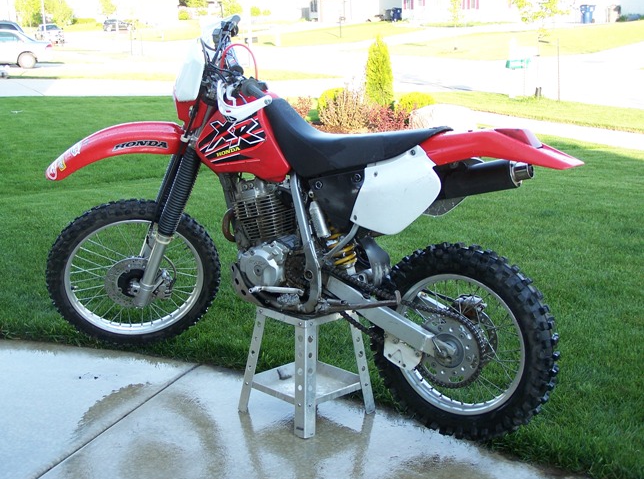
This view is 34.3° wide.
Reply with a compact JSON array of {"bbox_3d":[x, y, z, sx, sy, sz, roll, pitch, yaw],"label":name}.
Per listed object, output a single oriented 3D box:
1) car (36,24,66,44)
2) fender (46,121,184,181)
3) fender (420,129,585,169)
[{"bbox_3d":[-24.108,-18.015,92.000,1.950,1.800,4.900,-6,13,-28],"label":"car"},{"bbox_3d":[-0.764,-0.347,3.885,0.580,0.190,0.180,-11,36,-7],"label":"fender"},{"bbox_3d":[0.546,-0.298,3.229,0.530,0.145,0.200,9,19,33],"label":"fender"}]

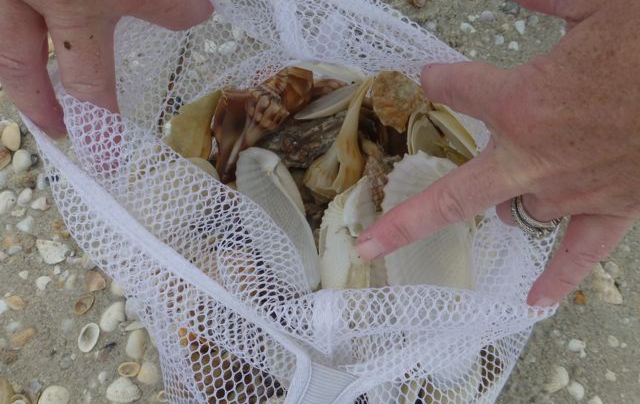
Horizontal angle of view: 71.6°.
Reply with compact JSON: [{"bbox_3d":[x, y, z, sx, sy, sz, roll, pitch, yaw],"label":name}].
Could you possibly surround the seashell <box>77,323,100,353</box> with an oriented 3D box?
[{"bbox_3d":[-0.203,0.120,0.391,0.017,0.008,0.024,2,62,1],"label":"seashell"}]

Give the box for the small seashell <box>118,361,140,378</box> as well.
[{"bbox_3d":[-0.163,0.144,0.379,0.018,0.006,0.011,7,62,4],"label":"small seashell"}]

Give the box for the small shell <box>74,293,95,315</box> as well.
[{"bbox_3d":[-0.214,0.094,0.406,0.014,0.007,0.019,26,65,13],"label":"small shell"}]

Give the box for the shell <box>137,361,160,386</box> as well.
[{"bbox_3d":[-0.146,0.146,0.377,0.017,0.009,0.018,-29,66,-15],"label":"shell"}]

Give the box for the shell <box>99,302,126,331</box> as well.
[{"bbox_3d":[-0.186,0.104,0.399,0.019,0.010,0.026,9,62,5],"label":"shell"}]

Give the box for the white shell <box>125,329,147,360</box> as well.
[{"bbox_3d":[-0.161,0.124,0.388,0.016,0.009,0.025,0,62,0],"label":"white shell"}]

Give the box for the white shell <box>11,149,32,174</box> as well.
[{"bbox_3d":[-0.320,-0.044,0.476,0.018,0.011,0.029,-19,64,-10],"label":"white shell"}]

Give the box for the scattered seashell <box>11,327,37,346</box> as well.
[{"bbox_3d":[-0.262,0.120,0.392,0.021,0.007,0.012,-33,67,-16],"label":"scattered seashell"}]

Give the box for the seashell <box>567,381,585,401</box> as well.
[{"bbox_3d":[0.214,0.158,0.372,0.013,0.006,0.014,11,63,6],"label":"seashell"}]

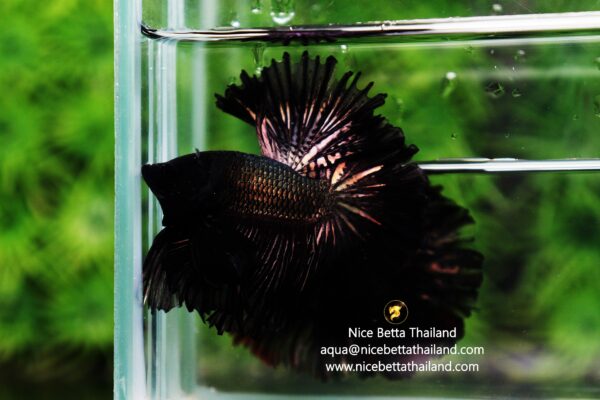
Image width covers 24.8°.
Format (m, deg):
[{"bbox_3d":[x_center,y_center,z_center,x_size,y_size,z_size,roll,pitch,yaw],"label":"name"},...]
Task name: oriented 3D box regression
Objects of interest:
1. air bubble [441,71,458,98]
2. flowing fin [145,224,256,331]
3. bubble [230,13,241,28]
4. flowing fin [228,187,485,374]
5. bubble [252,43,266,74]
[{"bbox_3d":[0.035,-0.027,0.320,0.004,0.007,0.004,0,-1,0],"label":"air bubble"},{"bbox_3d":[-0.023,0.017,0.298,0.024,0.024,0.009,0,-1,0],"label":"flowing fin"},{"bbox_3d":[-0.015,-0.041,0.315,0.002,0.004,0.002,0,-1,0],"label":"bubble"},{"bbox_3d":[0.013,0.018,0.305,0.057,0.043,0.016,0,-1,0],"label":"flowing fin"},{"bbox_3d":[-0.010,-0.034,0.325,0.003,0.008,0.003,0,-1,0],"label":"bubble"}]

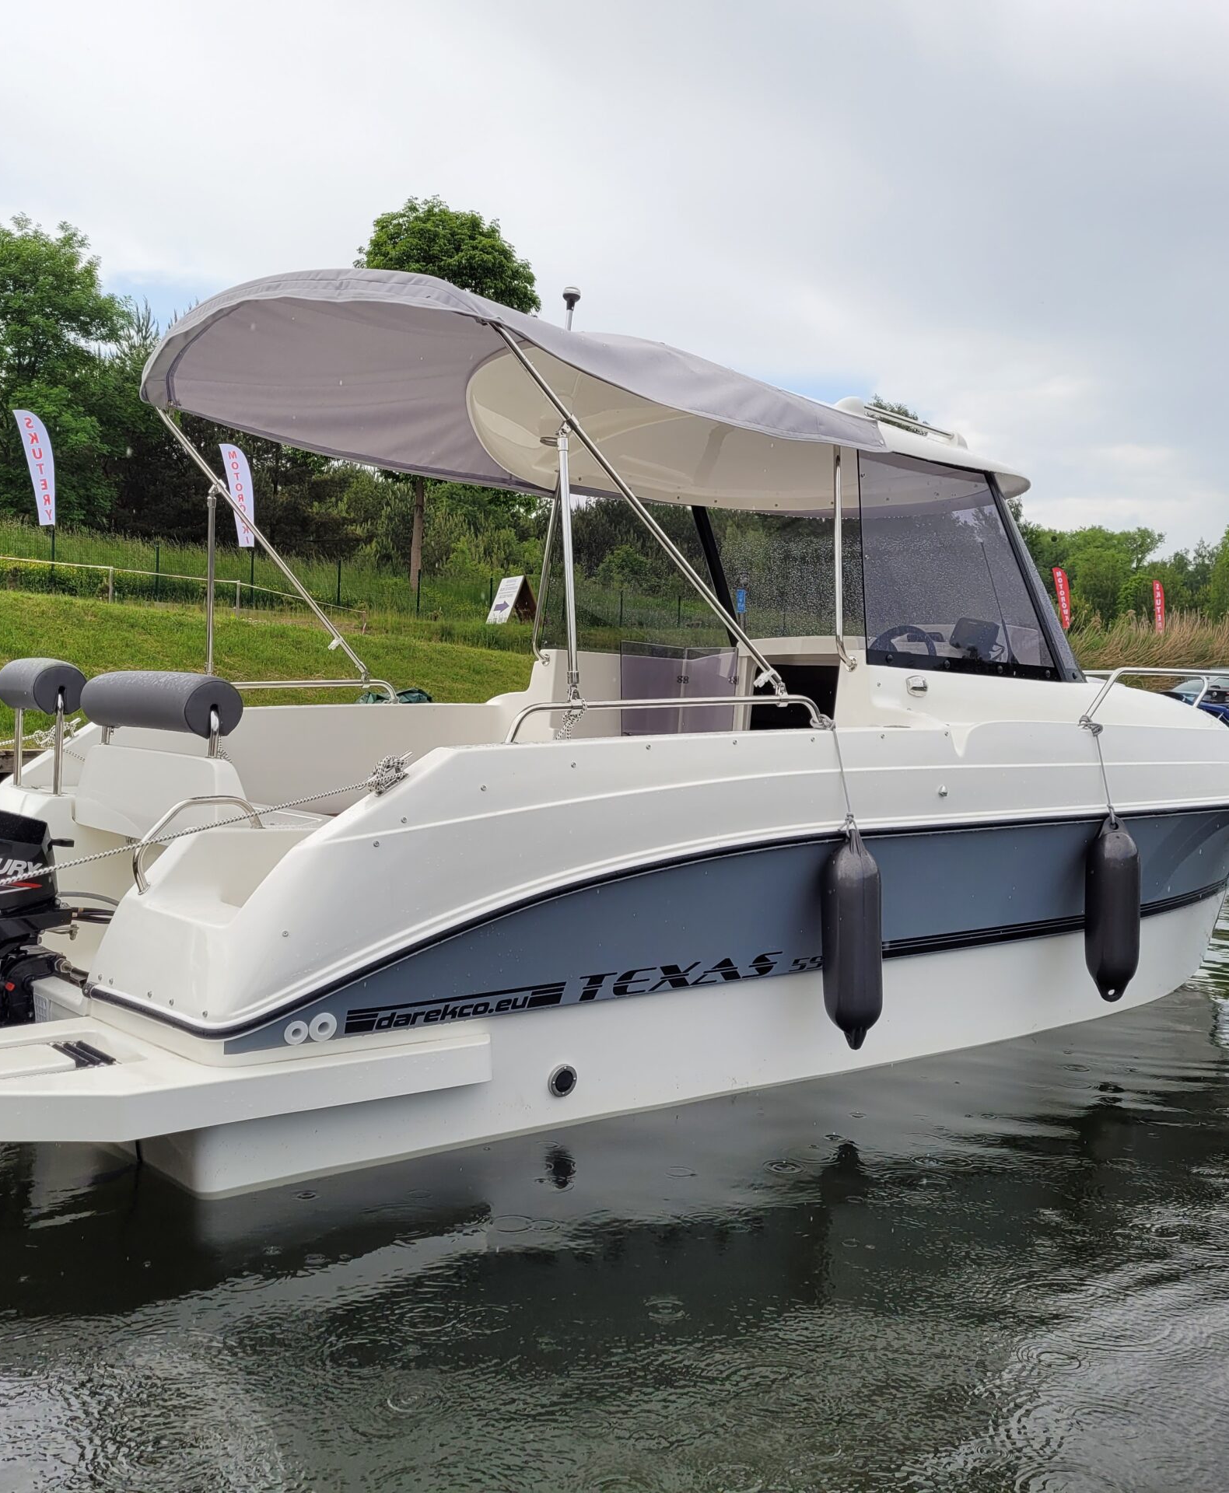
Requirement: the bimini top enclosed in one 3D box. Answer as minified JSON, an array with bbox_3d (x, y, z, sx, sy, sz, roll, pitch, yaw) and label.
[{"bbox_3d":[-0.030,-1.150,5.040,2.450,0.570,2.100,0,2,-38],"label":"bimini top"}]

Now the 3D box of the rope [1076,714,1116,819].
[{"bbox_3d":[1.530,0.065,4.730,0.090,0.310,0.140,0,2,-38],"label":"rope"}]

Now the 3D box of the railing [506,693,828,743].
[{"bbox_3d":[0.165,-0.070,3.770,1.060,0.130,0.050,0,2,-38],"label":"railing"}]

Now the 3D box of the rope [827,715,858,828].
[{"bbox_3d":[0.610,0.067,4.020,0.060,0.310,0.100,0,2,-38],"label":"rope"}]

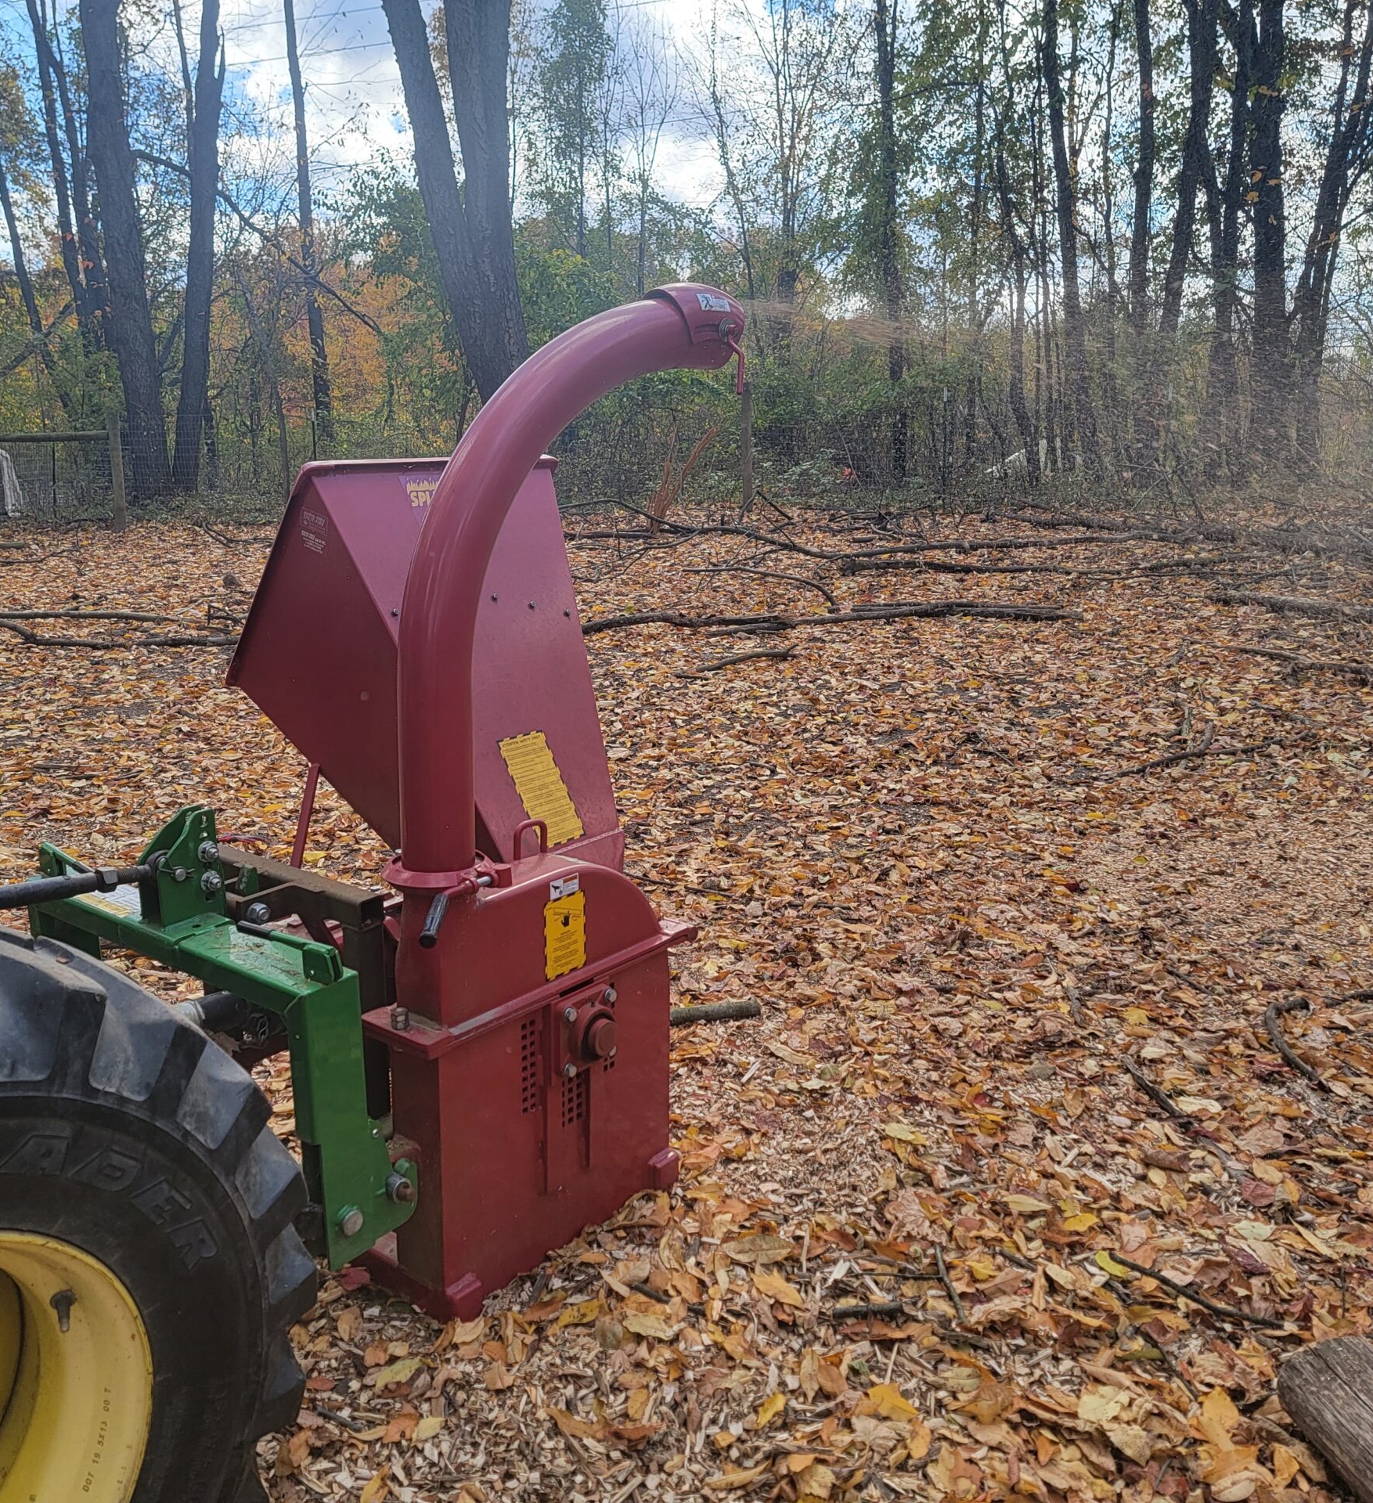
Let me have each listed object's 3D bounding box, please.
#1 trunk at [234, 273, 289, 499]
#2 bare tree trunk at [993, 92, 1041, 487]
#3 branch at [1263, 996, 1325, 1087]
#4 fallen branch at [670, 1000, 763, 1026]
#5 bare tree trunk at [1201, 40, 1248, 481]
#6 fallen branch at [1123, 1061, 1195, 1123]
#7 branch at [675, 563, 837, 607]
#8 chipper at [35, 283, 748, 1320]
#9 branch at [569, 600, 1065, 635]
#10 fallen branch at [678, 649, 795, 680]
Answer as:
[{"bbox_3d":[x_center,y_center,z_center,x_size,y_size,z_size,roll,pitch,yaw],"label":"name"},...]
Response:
[{"bbox_3d":[-6.494,-5.385,20.860,0.888,3.466,0.400,0,14,0],"label":"trunk"},{"bbox_3d":[5.099,-7.032,21.424,0.380,5.829,0.342,-7,14,2],"label":"bare tree trunk"},{"bbox_3d":[1.446,0.681,3.310,0.126,0.040,0.477,5,15,20],"label":"branch"},{"bbox_3d":[0.025,0.649,3.413,0.330,0.042,0.042,-3,15,-14],"label":"fallen branch"},{"bbox_3d":[9.023,-8.071,23.220,0.550,6.853,0.495,-4,14,1],"label":"bare tree trunk"},{"bbox_3d":[1.034,0.745,3.074,0.033,0.030,0.262,-3,15,-12],"label":"fallen branch"},{"bbox_3d":[0.689,-1.385,11.454,0.454,0.200,1.705,-11,18,-40],"label":"branch"},{"bbox_3d":[-0.462,0.013,2.553,0.785,1.700,1.165,11,17,37],"label":"chipper"},{"bbox_3d":[0.988,-0.938,9.756,3.500,0.140,0.369,-2,14,-10],"label":"branch"},{"bbox_3d":[0.276,-0.553,8.252,1.016,0.100,0.124,-13,19,-42],"label":"fallen branch"}]

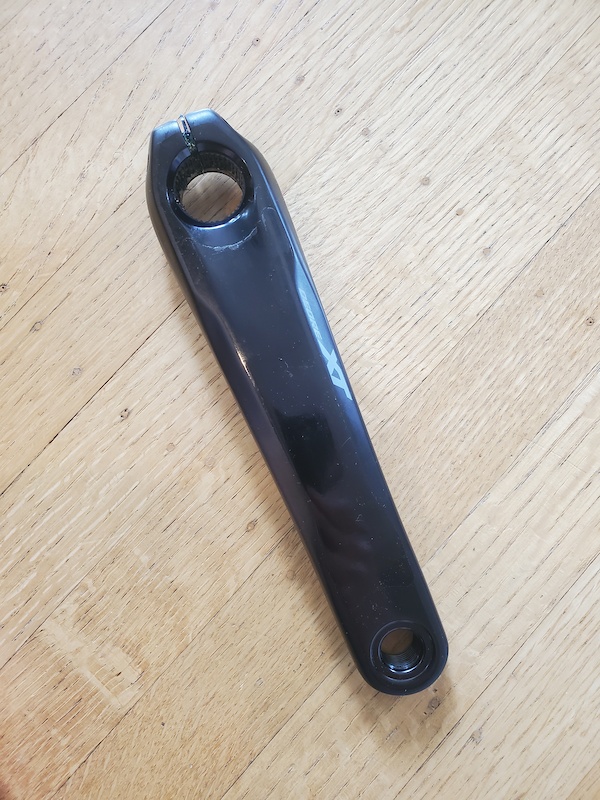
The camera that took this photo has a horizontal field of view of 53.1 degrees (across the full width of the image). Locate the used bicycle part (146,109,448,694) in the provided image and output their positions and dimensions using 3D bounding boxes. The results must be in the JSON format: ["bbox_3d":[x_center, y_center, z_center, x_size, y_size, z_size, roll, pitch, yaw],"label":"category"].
[{"bbox_3d":[0.001,0.001,0.215,0.045,0.028,0.210,-23,88,-2],"label":"used bicycle part"}]

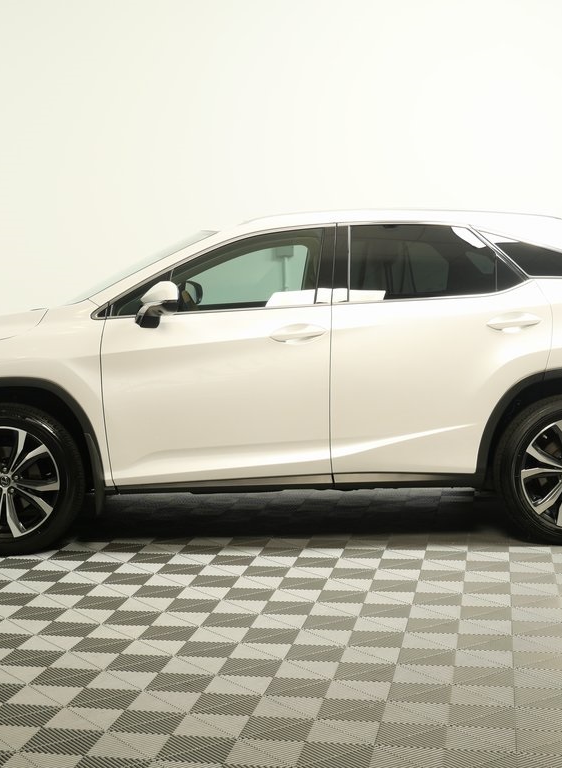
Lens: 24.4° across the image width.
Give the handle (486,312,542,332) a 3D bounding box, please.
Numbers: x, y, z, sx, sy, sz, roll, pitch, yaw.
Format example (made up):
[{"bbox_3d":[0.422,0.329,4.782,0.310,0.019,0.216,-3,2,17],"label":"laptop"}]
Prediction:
[{"bbox_3d":[1.125,-0.296,6.306,0.270,0.085,0.060,-1,5,-1],"label":"handle"}]

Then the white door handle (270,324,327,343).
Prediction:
[{"bbox_3d":[0.083,-0.244,6.287,0.275,0.080,0.060,-1,5,-1],"label":"white door handle"}]

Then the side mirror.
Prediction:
[{"bbox_3d":[-0.590,-0.377,6.220,0.210,0.220,0.240,-1,5,-1],"label":"side mirror"}]

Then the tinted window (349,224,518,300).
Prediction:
[{"bbox_3d":[0.759,-0.606,6.455,0.825,0.385,0.190,-1,5,-1],"label":"tinted window"}]

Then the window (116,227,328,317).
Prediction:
[{"bbox_3d":[-0.315,-0.554,6.436,1.055,0.425,0.190,-1,5,-1],"label":"window"}]

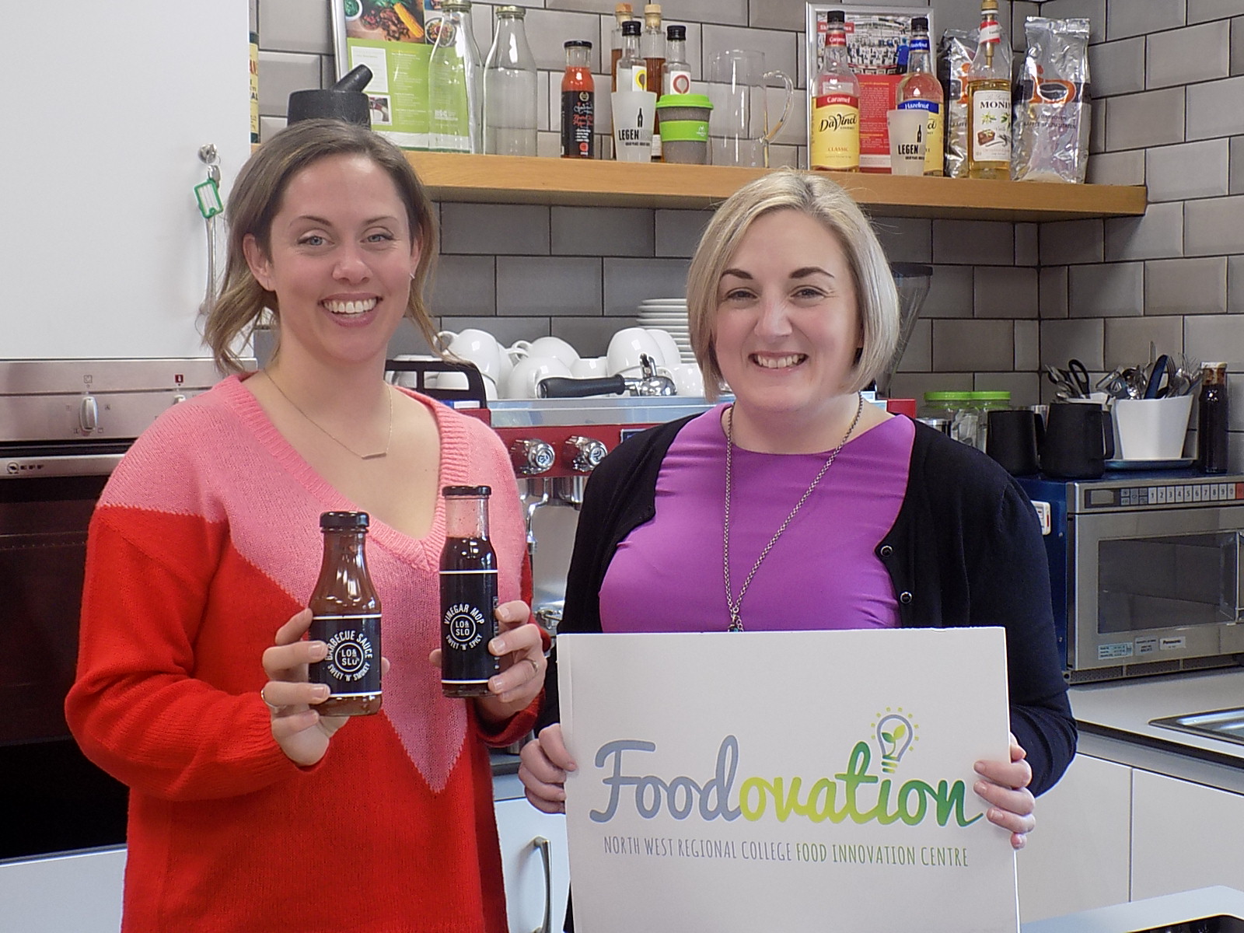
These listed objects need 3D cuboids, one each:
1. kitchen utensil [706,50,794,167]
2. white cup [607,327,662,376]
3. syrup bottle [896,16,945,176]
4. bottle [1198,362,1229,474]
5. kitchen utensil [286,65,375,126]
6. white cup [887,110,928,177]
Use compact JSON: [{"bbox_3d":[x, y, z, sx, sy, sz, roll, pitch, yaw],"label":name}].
[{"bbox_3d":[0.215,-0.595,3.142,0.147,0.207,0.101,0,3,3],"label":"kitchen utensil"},{"bbox_3d":[0.019,-0.175,2.855,0.089,0.067,0.104,-9,-9,0],"label":"white cup"},{"bbox_3d":[0.527,-0.648,3.306,0.086,0.290,0.086,0,3,9],"label":"syrup bottle"},{"bbox_3d":[1.021,-0.084,3.219,0.049,0.189,0.049,1,4,18],"label":"bottle"},{"bbox_3d":[-0.436,-0.535,2.804,0.128,0.134,0.128,-1,3,-6],"label":"kitchen utensil"},{"bbox_3d":[0.489,-0.554,3.204,0.069,0.114,0.069,0,3,9],"label":"white cup"}]

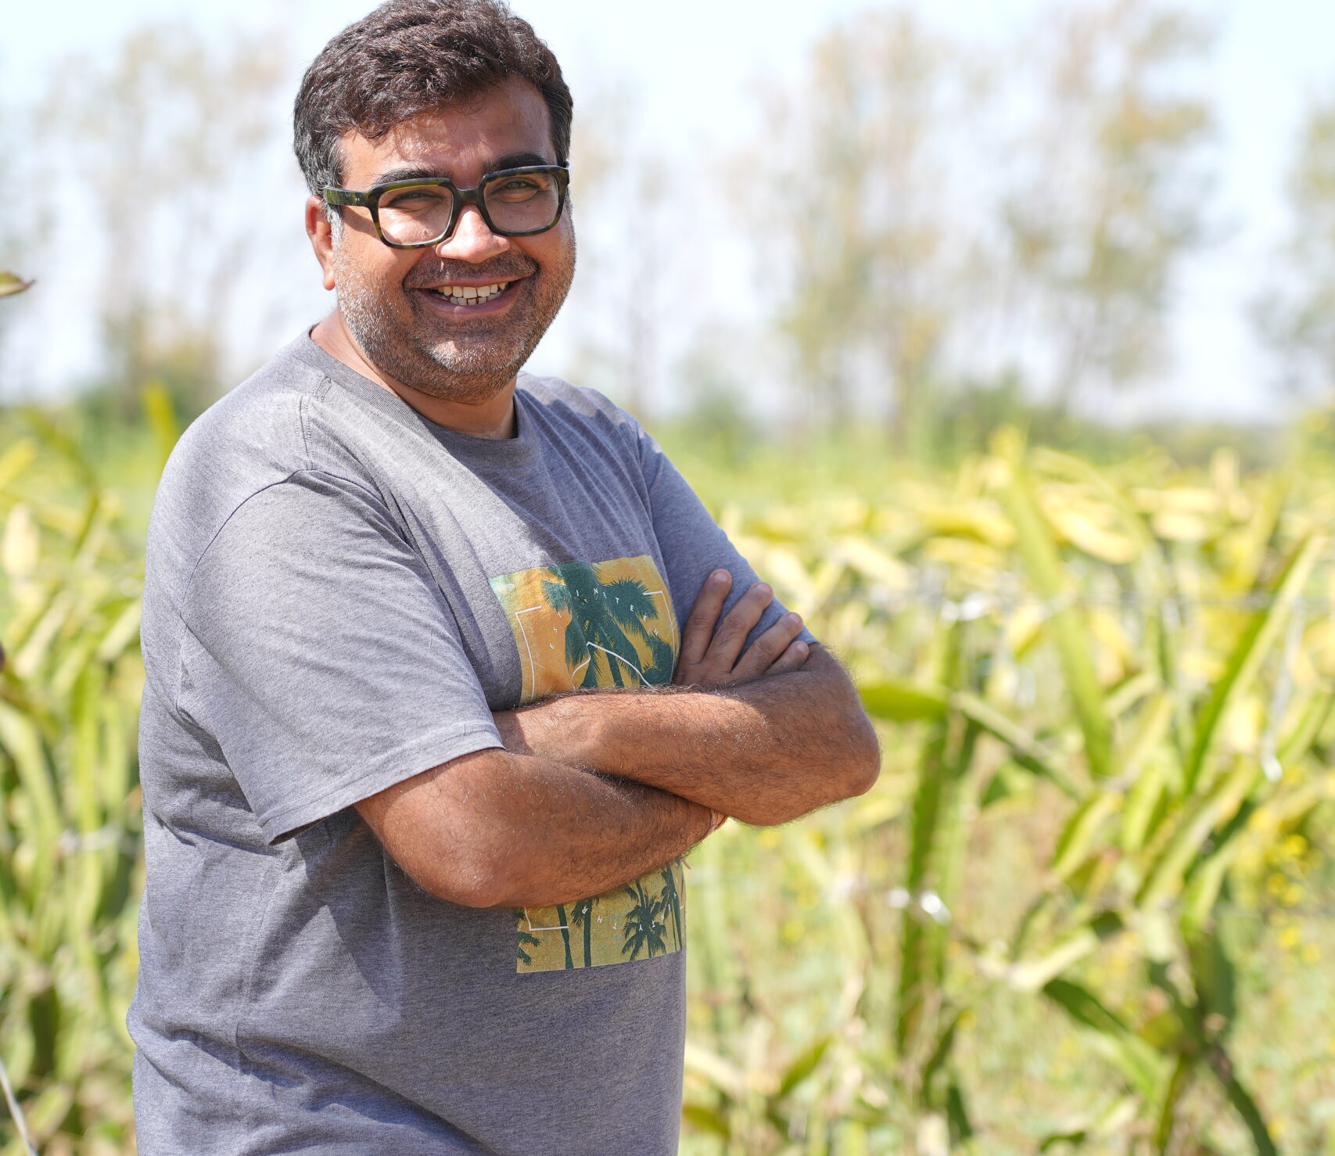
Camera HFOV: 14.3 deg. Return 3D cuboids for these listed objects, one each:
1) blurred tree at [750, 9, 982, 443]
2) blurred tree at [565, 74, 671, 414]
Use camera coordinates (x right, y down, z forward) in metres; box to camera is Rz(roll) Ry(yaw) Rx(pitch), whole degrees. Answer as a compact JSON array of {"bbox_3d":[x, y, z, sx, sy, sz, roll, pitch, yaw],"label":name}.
[{"bbox_3d":[2.222,-3.771,60.000,2.700,5.400,2.600,0,2,0],"label":"blurred tree"},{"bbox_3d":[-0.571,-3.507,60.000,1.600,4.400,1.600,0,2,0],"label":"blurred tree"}]

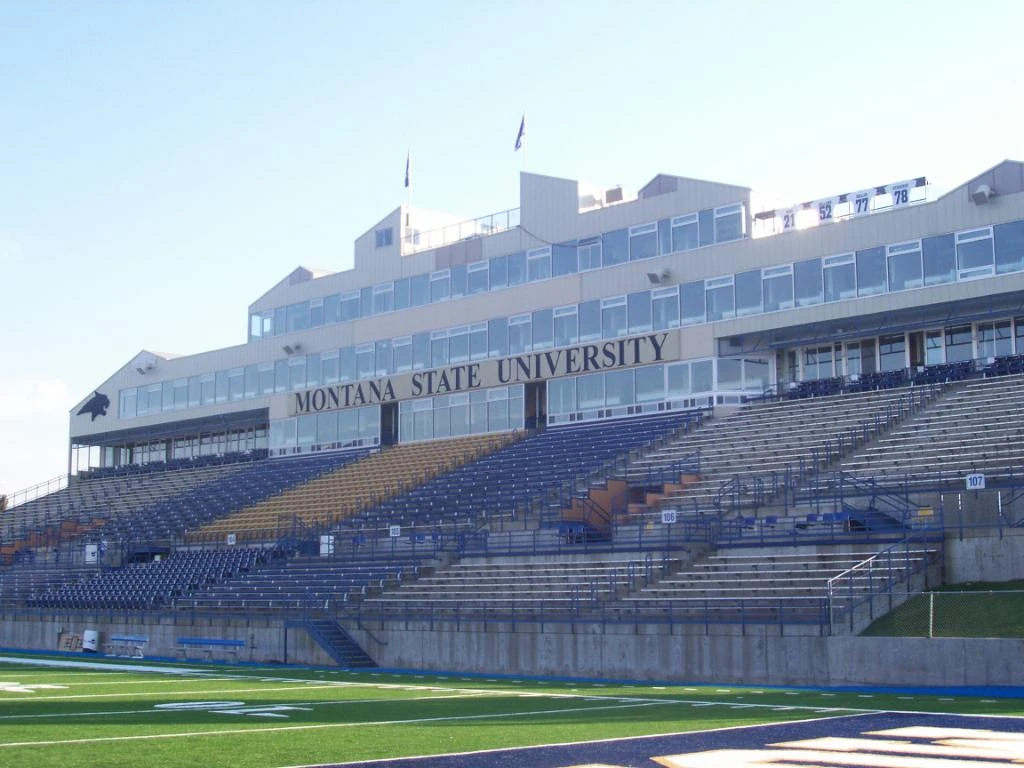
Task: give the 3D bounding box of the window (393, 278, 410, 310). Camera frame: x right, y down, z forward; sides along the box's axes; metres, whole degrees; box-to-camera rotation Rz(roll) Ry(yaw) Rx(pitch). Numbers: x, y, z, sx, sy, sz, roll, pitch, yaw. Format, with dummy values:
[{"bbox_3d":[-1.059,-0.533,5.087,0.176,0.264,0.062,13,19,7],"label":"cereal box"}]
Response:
[{"bbox_3d":[-6.060,-4.919,86.728,0.150,1.780,1.370,7,-11,-44],"label":"window"}]

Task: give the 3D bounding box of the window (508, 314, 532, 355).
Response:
[{"bbox_3d":[0.429,-2.534,79.513,0.150,1.980,1.694,7,-10,-44],"label":"window"}]

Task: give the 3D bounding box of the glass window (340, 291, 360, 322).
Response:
[{"bbox_3d":[-9.231,-4.439,89.732,0.150,1.720,1.894,7,-10,-44],"label":"glass window"}]

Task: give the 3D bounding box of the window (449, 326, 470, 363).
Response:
[{"bbox_3d":[-2.760,-2.028,82.580,0.100,1.923,1.623,8,-11,-44],"label":"window"}]

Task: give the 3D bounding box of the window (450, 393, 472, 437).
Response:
[{"bbox_3d":[-2.703,1.570,82.255,0.150,2.390,1.531,7,-10,-44],"label":"window"}]

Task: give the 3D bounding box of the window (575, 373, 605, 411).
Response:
[{"bbox_3d":[3.788,0.407,75.765,0.100,1.670,1.833,8,-11,-44],"label":"window"}]

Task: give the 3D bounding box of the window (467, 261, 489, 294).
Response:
[{"bbox_3d":[-1.622,-5.132,75.580,0.100,1.554,1.528,8,-11,-44],"label":"window"}]

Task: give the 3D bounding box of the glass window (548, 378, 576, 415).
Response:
[{"bbox_3d":[2.477,0.596,77.080,0.100,1.670,1.897,8,-11,-44],"label":"glass window"}]

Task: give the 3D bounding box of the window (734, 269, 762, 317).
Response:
[{"bbox_3d":[10.494,-3.970,69.333,0.150,2.000,1.500,7,-11,-44],"label":"window"}]

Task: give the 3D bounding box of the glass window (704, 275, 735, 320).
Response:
[{"bbox_3d":[9.376,-3.810,70.485,0.150,2.020,1.640,7,-11,-44],"label":"glass window"}]

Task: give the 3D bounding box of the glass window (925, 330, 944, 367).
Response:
[{"bbox_3d":[16.684,-1.322,61.811,0.100,1.571,0.854,8,-11,-44],"label":"glass window"}]

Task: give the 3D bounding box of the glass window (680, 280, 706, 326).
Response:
[{"bbox_3d":[8.289,-3.636,71.599,0.150,1.990,1.520,7,-11,-44],"label":"glass window"}]

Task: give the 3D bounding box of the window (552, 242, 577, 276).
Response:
[{"bbox_3d":[2.423,-5.702,71.439,0.100,1.531,1.600,8,-11,-44],"label":"window"}]

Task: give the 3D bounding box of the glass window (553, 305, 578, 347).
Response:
[{"bbox_3d":[2.656,-2.858,77.251,0.150,1.980,1.701,7,-10,-44],"label":"glass window"}]

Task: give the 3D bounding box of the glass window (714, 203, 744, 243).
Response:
[{"bbox_3d":[9.857,-7.237,70.961,0.120,1.670,1.709,8,-11,-44],"label":"glass window"}]

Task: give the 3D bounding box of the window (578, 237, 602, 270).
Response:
[{"bbox_3d":[3.835,-6.391,76.679,0.100,1.700,1.590,8,-11,-44],"label":"window"}]

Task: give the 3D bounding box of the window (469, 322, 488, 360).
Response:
[{"bbox_3d":[-1.720,-2.222,81.695,0.150,1.980,1.409,7,-10,-44],"label":"window"}]

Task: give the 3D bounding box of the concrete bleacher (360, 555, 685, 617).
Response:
[{"bbox_3d":[-0.092,5.966,45.583,4.400,1.800,9.600,8,-11,-44],"label":"concrete bleacher"}]

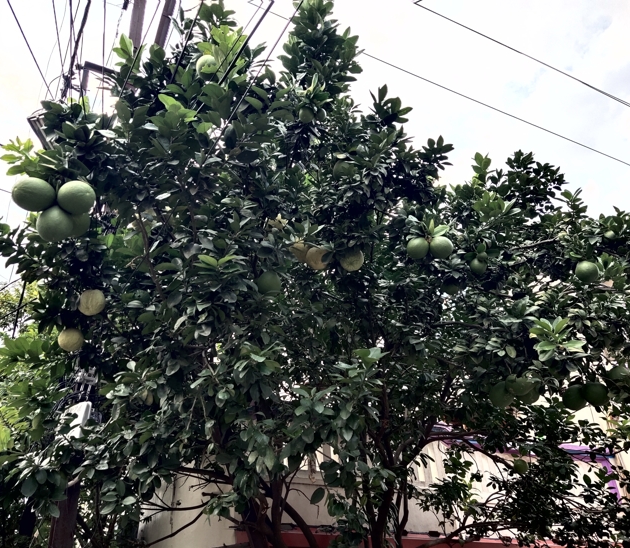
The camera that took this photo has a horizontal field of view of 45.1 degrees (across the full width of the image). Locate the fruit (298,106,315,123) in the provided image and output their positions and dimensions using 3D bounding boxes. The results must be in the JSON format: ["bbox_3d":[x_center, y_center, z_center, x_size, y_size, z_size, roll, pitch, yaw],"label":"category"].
[{"bbox_3d":[-0.057,-1.057,5.050,0.100,0.100,0.100,-4,-38,0],"label":"fruit"}]

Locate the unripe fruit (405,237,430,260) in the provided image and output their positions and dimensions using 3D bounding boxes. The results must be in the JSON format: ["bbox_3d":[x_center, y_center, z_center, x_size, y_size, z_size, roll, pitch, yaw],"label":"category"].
[{"bbox_3d":[0.673,-0.167,4.960,0.143,0.143,0.143,-4,-38,0],"label":"unripe fruit"}]

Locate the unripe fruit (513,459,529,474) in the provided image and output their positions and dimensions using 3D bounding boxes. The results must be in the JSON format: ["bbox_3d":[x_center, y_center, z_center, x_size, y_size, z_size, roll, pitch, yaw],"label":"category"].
[{"bbox_3d":[1.897,1.770,6.984,0.130,0.130,0.130,-4,-38,0],"label":"unripe fruit"}]

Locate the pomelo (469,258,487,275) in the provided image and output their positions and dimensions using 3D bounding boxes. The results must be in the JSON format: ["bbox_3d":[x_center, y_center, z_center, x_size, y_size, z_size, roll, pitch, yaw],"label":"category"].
[{"bbox_3d":[1.199,-0.059,5.578,0.122,0.126,0.122,-4,-38,0],"label":"pomelo"}]

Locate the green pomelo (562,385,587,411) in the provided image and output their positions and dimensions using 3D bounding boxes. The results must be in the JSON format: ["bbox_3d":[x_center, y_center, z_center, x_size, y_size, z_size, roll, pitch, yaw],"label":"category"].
[{"bbox_3d":[1.609,0.765,4.705,0.145,0.148,0.145,-4,-38,0],"label":"green pomelo"}]

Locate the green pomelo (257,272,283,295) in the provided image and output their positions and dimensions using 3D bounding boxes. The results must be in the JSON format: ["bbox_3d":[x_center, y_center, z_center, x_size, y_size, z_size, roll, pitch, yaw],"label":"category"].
[{"bbox_3d":[-0.273,0.054,4.536,0.145,0.145,0.145,-4,-38,0],"label":"green pomelo"}]

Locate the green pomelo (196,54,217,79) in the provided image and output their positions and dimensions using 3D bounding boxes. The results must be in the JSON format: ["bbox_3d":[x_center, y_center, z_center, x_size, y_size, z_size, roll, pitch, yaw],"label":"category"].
[{"bbox_3d":[-0.648,-1.236,4.556,0.132,0.139,0.132,-4,-38,0],"label":"green pomelo"}]

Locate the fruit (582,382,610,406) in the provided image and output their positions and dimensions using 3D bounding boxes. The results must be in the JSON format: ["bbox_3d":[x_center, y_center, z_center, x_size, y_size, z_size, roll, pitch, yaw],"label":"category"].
[{"bbox_3d":[1.735,0.739,4.668,0.145,0.145,0.145,-4,-38,0],"label":"fruit"}]

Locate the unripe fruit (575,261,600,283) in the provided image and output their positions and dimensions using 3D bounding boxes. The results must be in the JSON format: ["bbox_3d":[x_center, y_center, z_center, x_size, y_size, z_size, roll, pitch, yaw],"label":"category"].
[{"bbox_3d":[1.733,-0.010,4.830,0.145,0.142,0.145,-4,-38,0],"label":"unripe fruit"}]

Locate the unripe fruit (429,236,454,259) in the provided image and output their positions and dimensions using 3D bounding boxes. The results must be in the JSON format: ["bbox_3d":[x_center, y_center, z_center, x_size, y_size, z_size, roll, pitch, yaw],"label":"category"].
[{"bbox_3d":[0.813,-0.167,4.864,0.145,0.145,0.145,-4,-38,0],"label":"unripe fruit"}]

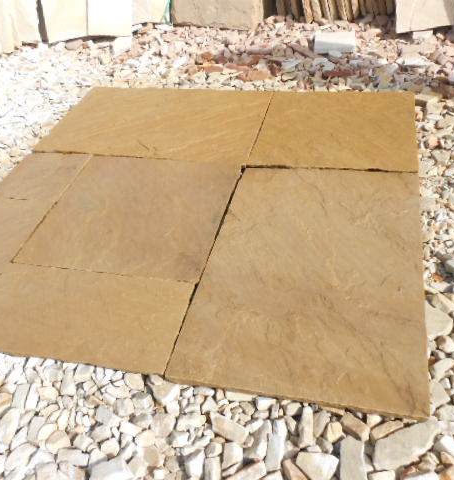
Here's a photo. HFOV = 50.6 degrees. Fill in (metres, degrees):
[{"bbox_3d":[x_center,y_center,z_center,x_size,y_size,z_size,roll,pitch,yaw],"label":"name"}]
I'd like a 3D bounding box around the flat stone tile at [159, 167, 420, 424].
[{"bbox_3d":[0.247,0.059,1.386,0.591,0.021,0.873,4,44,16],"label":"flat stone tile"}]

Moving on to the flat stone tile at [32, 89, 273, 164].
[{"bbox_3d":[-0.293,-0.506,2.082,0.892,0.021,0.585,6,44,14],"label":"flat stone tile"}]

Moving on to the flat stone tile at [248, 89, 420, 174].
[{"bbox_3d":[0.425,-0.436,1.890,0.597,0.021,0.579,5,44,15],"label":"flat stone tile"}]

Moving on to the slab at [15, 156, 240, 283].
[{"bbox_3d":[-0.310,-0.096,1.641,0.601,0.021,0.588,5,45,14],"label":"slab"}]

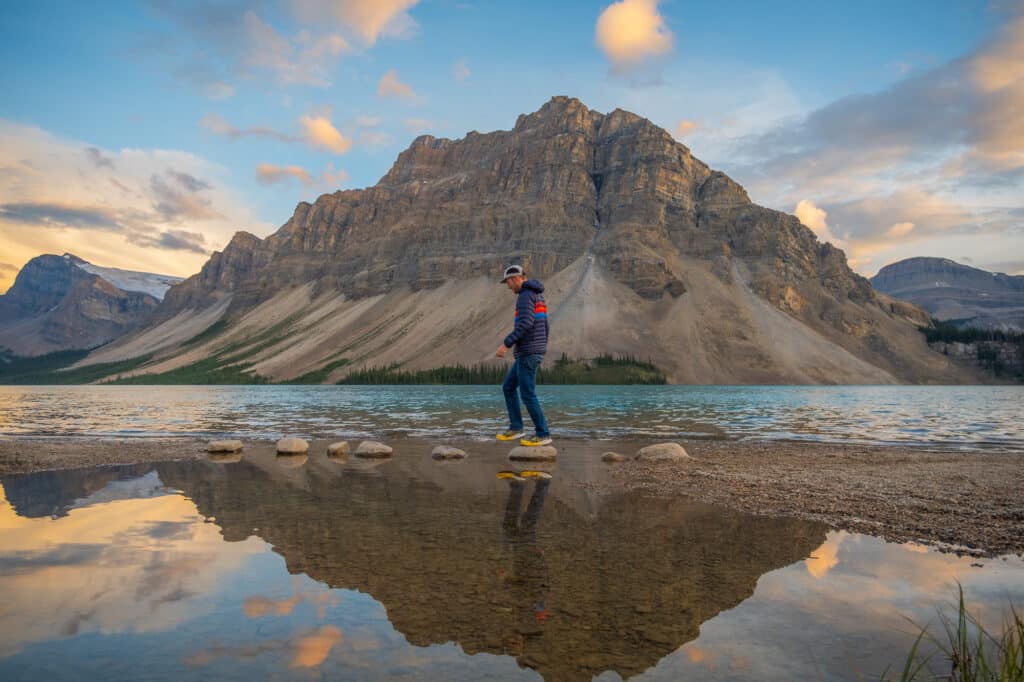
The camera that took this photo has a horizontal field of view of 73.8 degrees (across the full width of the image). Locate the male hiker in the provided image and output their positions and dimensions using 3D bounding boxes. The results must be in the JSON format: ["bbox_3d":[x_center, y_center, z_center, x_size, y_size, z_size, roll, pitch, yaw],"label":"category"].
[{"bbox_3d":[0.112,0.139,6.630,0.550,1.760,0.540,-1,-4,10],"label":"male hiker"}]

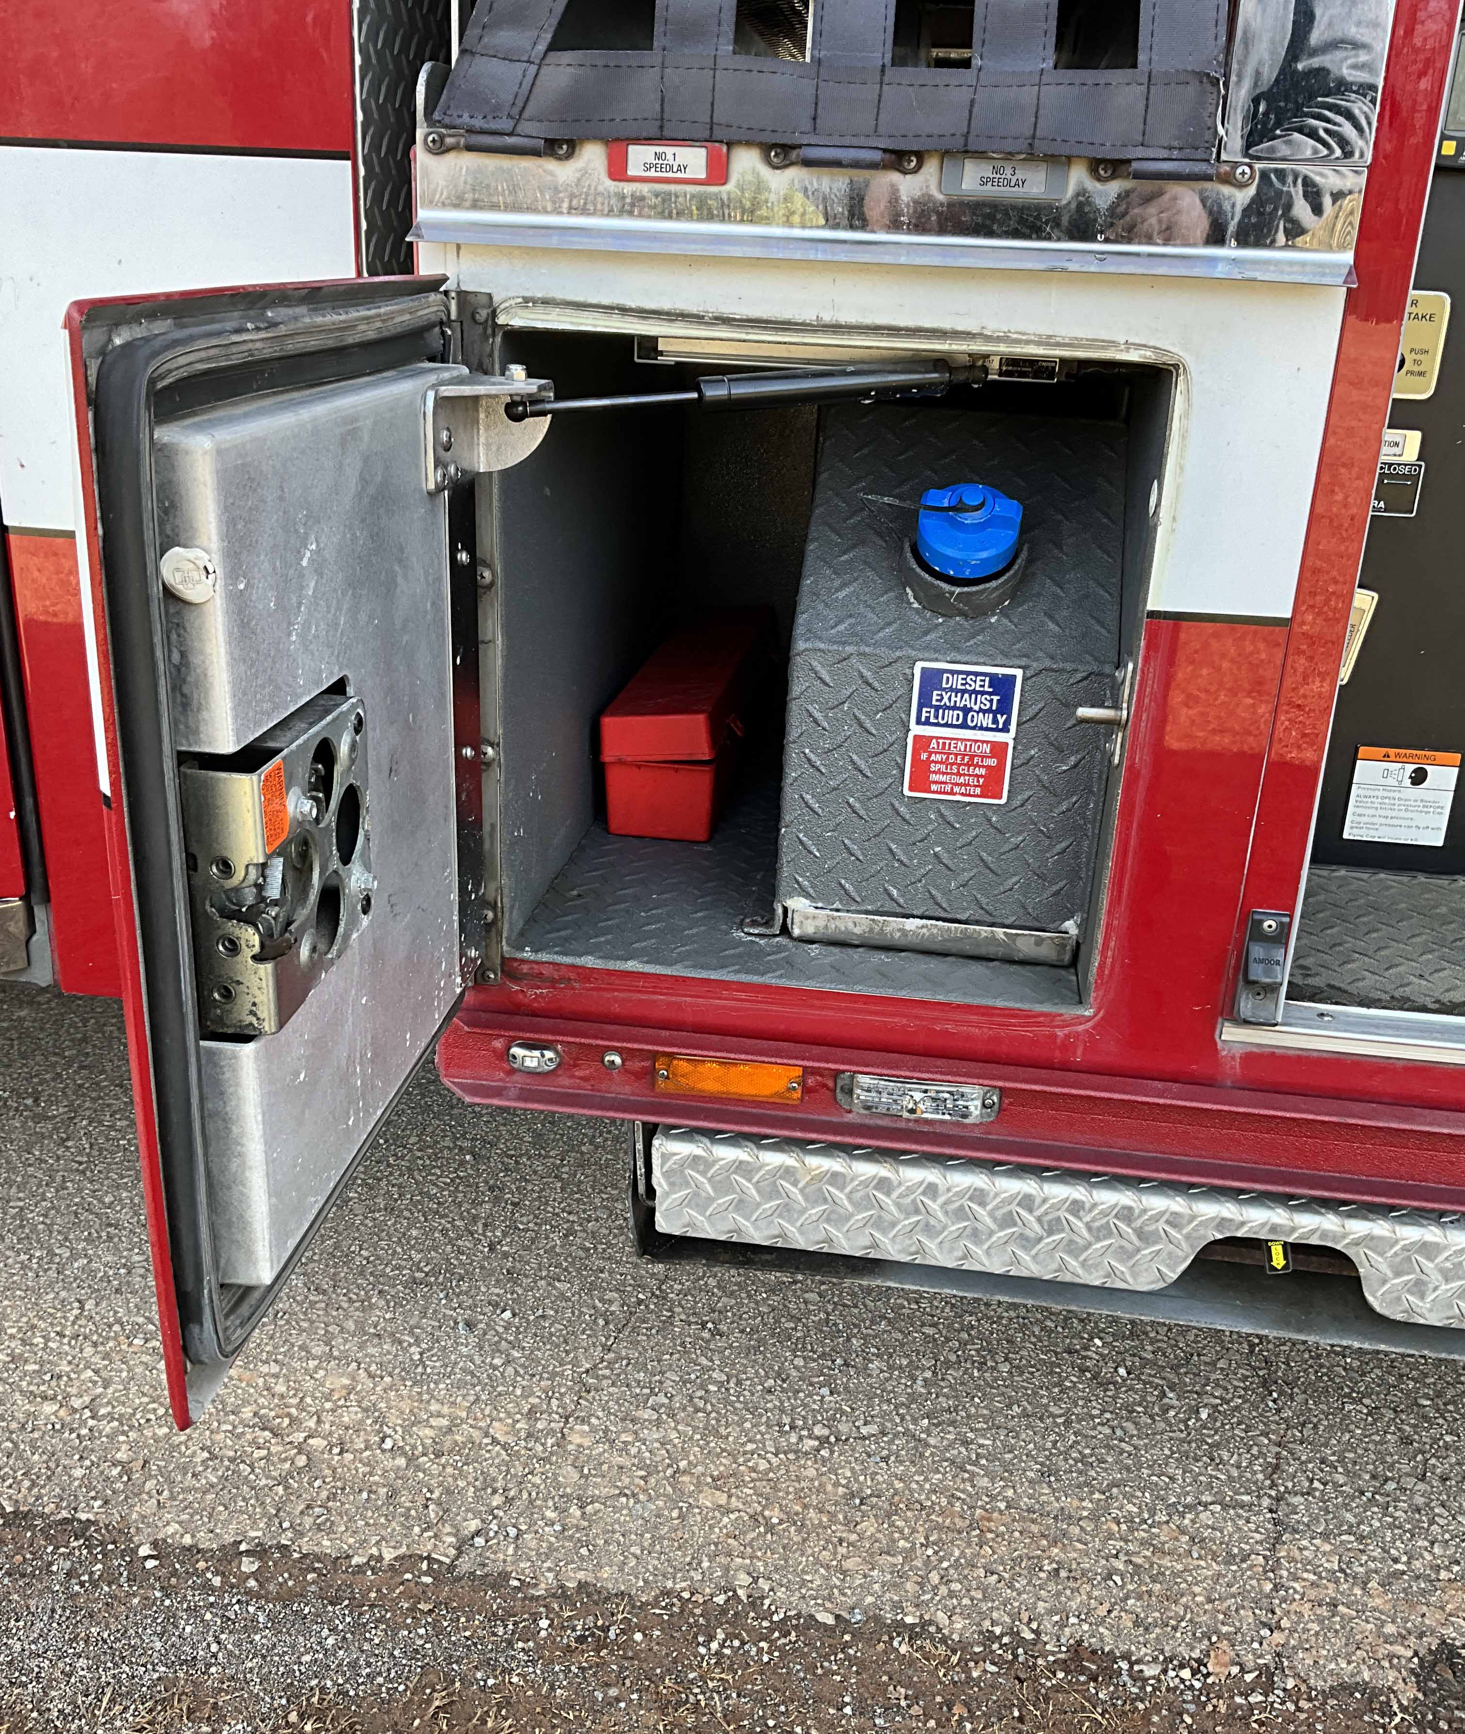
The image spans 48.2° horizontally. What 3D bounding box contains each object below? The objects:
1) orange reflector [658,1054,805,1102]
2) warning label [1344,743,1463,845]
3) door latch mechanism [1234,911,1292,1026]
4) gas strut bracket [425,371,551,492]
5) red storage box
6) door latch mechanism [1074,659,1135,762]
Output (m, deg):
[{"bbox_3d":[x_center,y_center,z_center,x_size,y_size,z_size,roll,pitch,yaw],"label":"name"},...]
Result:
[{"bbox_3d":[-0.003,0.171,1.307,0.117,0.033,0.015,5,21,6],"label":"orange reflector"},{"bbox_3d":[0.617,-0.064,1.508,0.090,0.089,0.002,5,21,6],"label":"warning label"},{"bbox_3d":[0.397,0.077,1.216,0.030,0.089,0.021,5,21,6],"label":"door latch mechanism"},{"bbox_3d":[-0.156,-0.282,1.064,0.056,0.070,0.114,5,21,6],"label":"gas strut bracket"},{"bbox_3d":[-0.035,-0.173,1.787,0.112,0.126,0.500,5,21,6],"label":"red storage box"},{"bbox_3d":[0.273,-0.117,1.213,0.036,0.077,0.031,5,21,6],"label":"door latch mechanism"}]

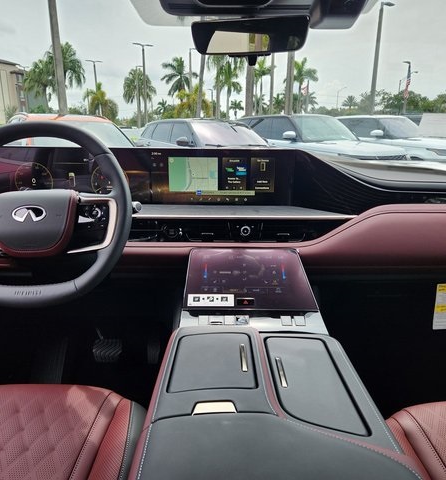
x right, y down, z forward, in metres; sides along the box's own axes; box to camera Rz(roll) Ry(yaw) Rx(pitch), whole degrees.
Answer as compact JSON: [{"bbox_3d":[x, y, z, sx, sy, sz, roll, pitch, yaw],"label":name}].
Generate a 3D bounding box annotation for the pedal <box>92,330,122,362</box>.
[{"bbox_3d":[-0.377,0.352,1.400,0.096,0.110,0.060,0,-12,-1],"label":"pedal"}]

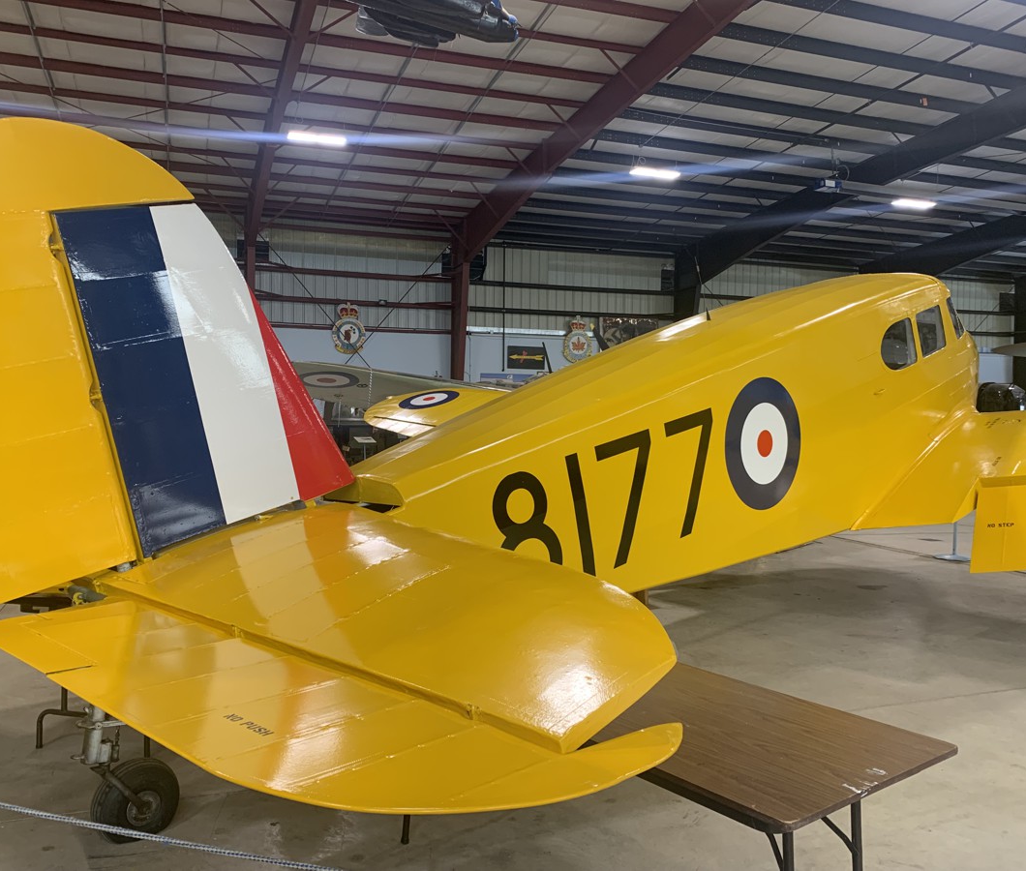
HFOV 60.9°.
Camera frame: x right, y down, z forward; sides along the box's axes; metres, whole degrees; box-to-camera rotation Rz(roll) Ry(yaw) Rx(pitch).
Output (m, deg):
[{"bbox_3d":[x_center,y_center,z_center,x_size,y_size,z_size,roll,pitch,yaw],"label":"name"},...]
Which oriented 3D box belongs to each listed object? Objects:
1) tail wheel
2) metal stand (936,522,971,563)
[{"bbox_3d":[-1.435,1.375,3.333,0.310,0.298,0.130,0,1,-40],"label":"tail wheel"},{"bbox_3d":[5.336,1.017,10.521,0.450,0.950,0.450,1,1,0],"label":"metal stand"}]

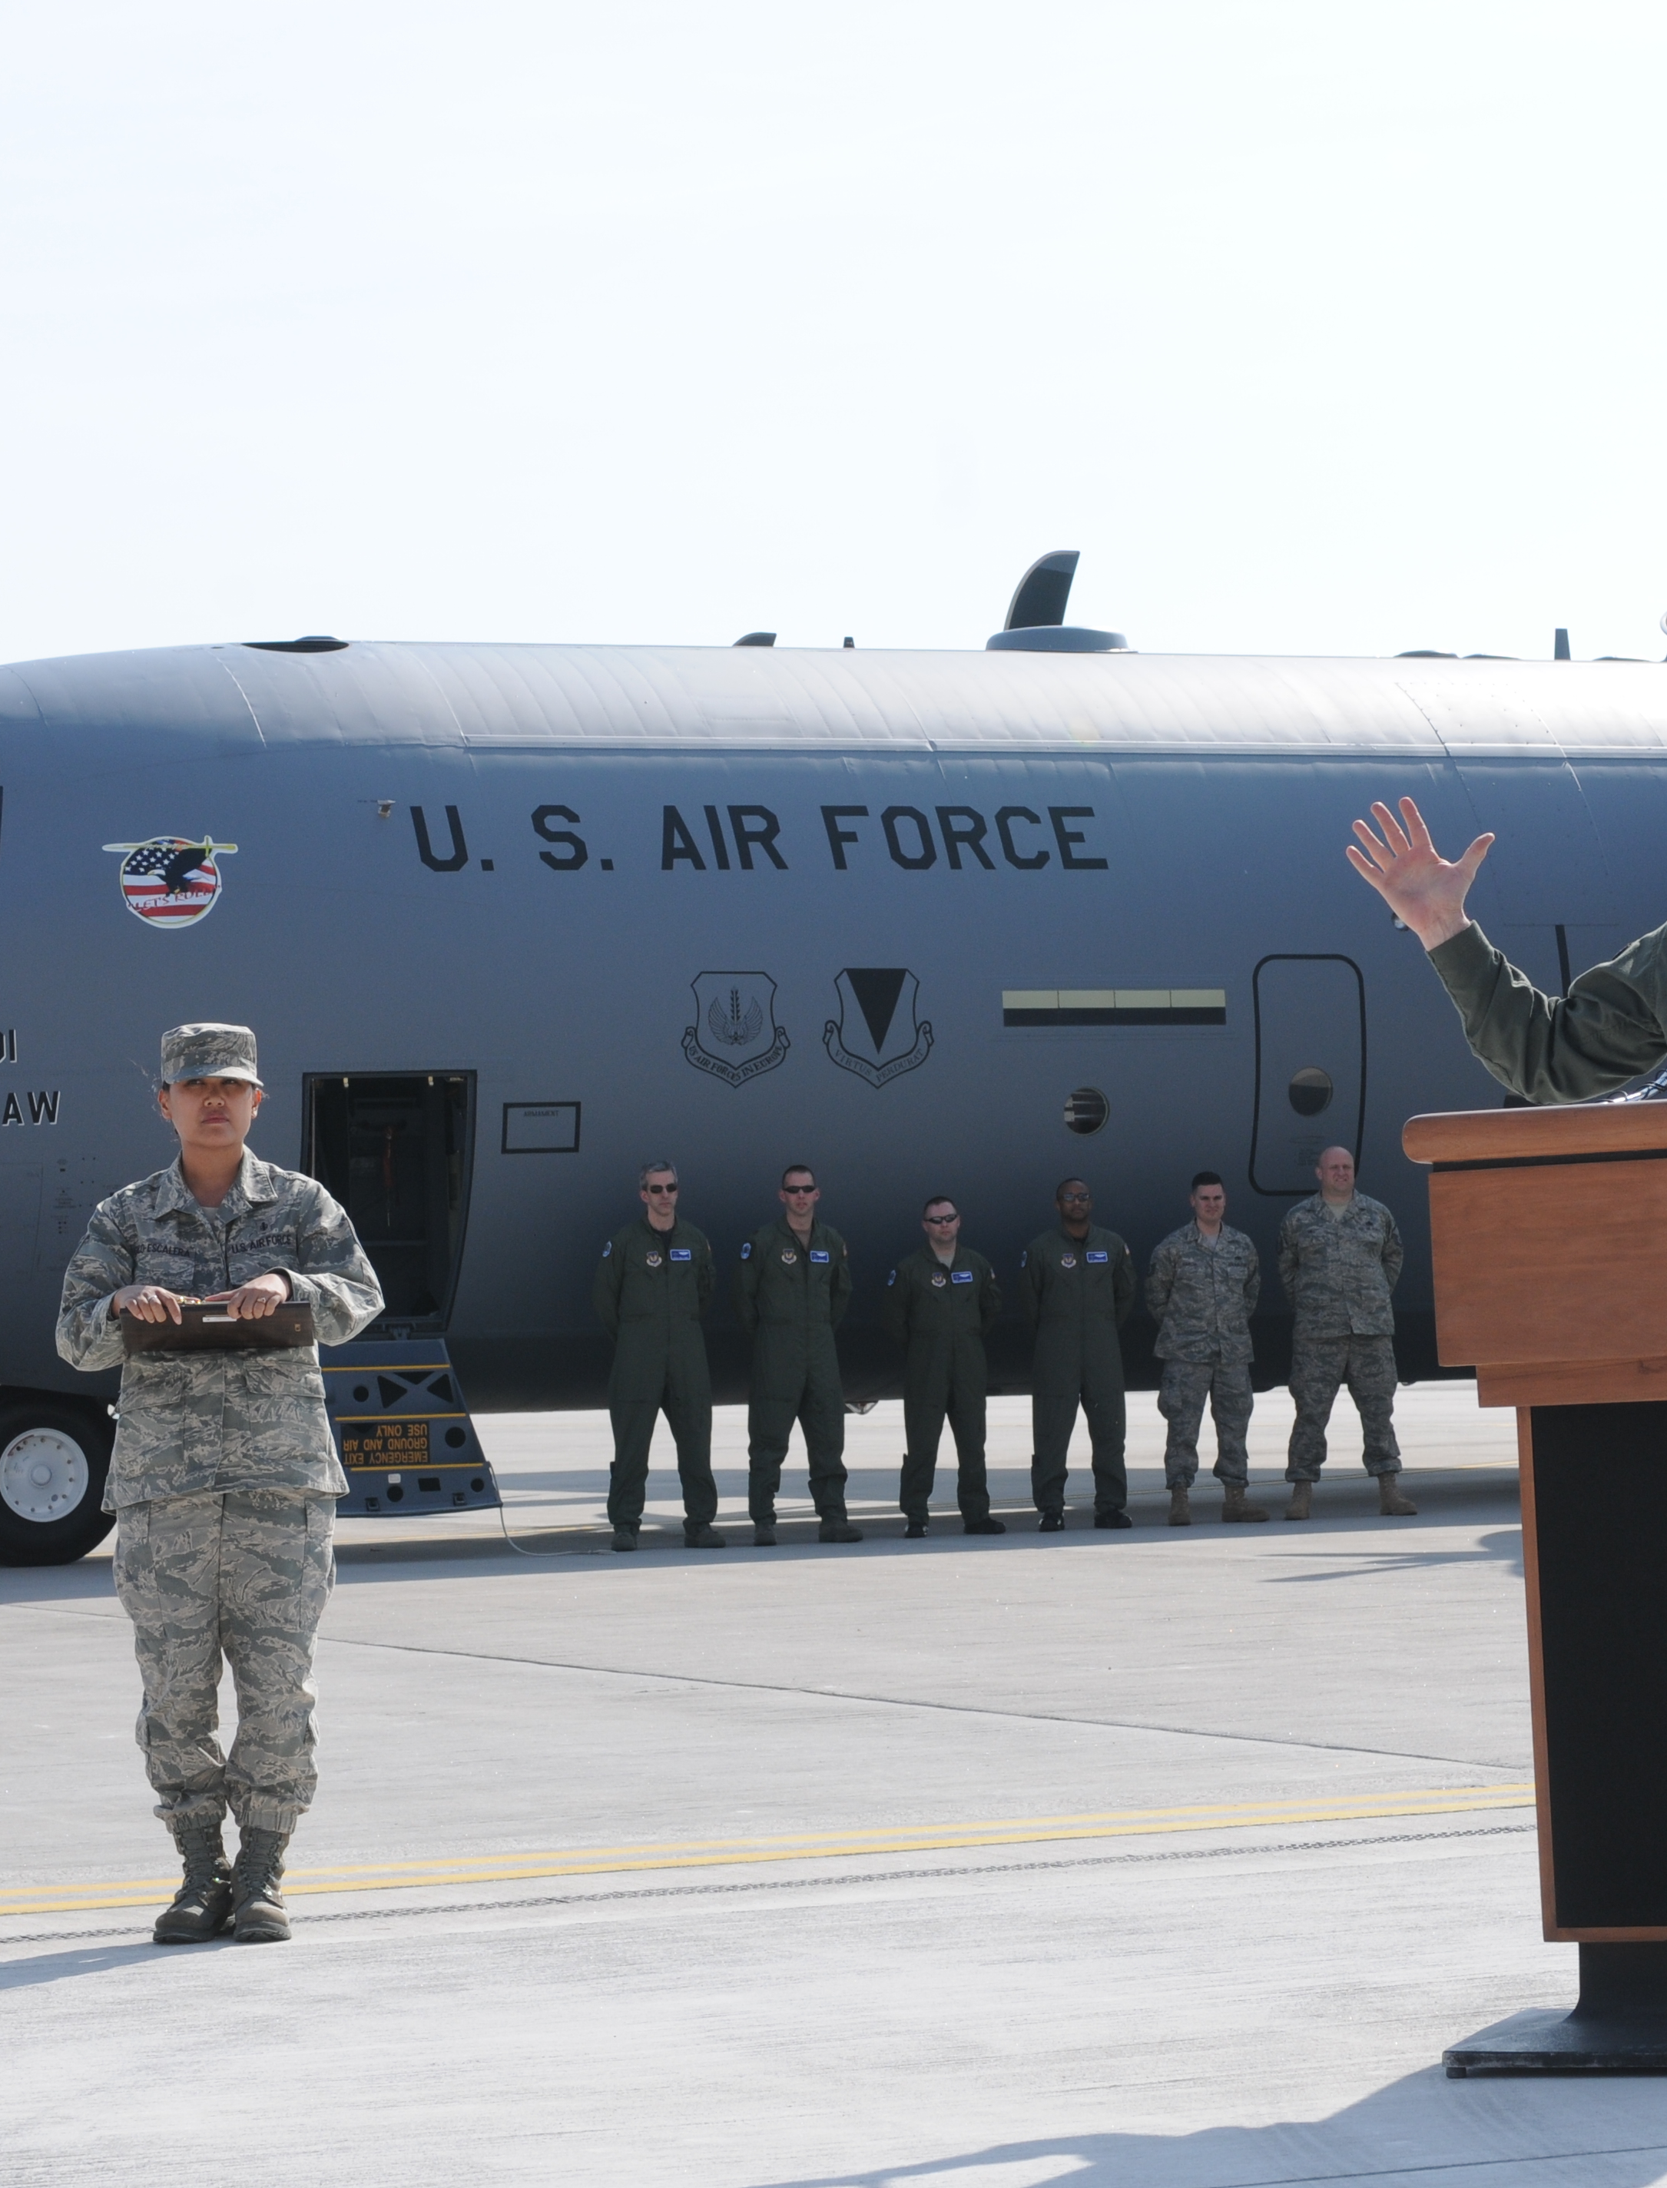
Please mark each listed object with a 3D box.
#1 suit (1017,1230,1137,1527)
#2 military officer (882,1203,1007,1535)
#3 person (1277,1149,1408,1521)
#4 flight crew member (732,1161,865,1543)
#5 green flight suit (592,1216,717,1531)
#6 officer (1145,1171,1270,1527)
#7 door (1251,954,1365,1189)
[{"bbox_3d":[1.218,1.399,30.675,0.560,1.470,0.340,-1,-2,-23],"label":"suit"},{"bbox_3d":[0.537,1.344,30.445,0.560,1.700,0.370,-1,-2,-23],"label":"military officer"},{"bbox_3d":[2.591,1.211,31.139,0.620,1.900,0.380,-1,-2,-23],"label":"person"},{"bbox_3d":[-0.171,1.282,30.205,0.570,1.860,0.370,-1,-2,-23],"label":"flight crew member"},{"bbox_3d":[-0.882,1.366,29.965,0.570,1.540,0.340,-1,-2,-23],"label":"green flight suit"},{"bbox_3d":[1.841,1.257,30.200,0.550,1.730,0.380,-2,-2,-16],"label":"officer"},{"bbox_3d":[2.453,-0.094,31.821,0.640,1.240,0.200,-1,-2,-23],"label":"door"}]

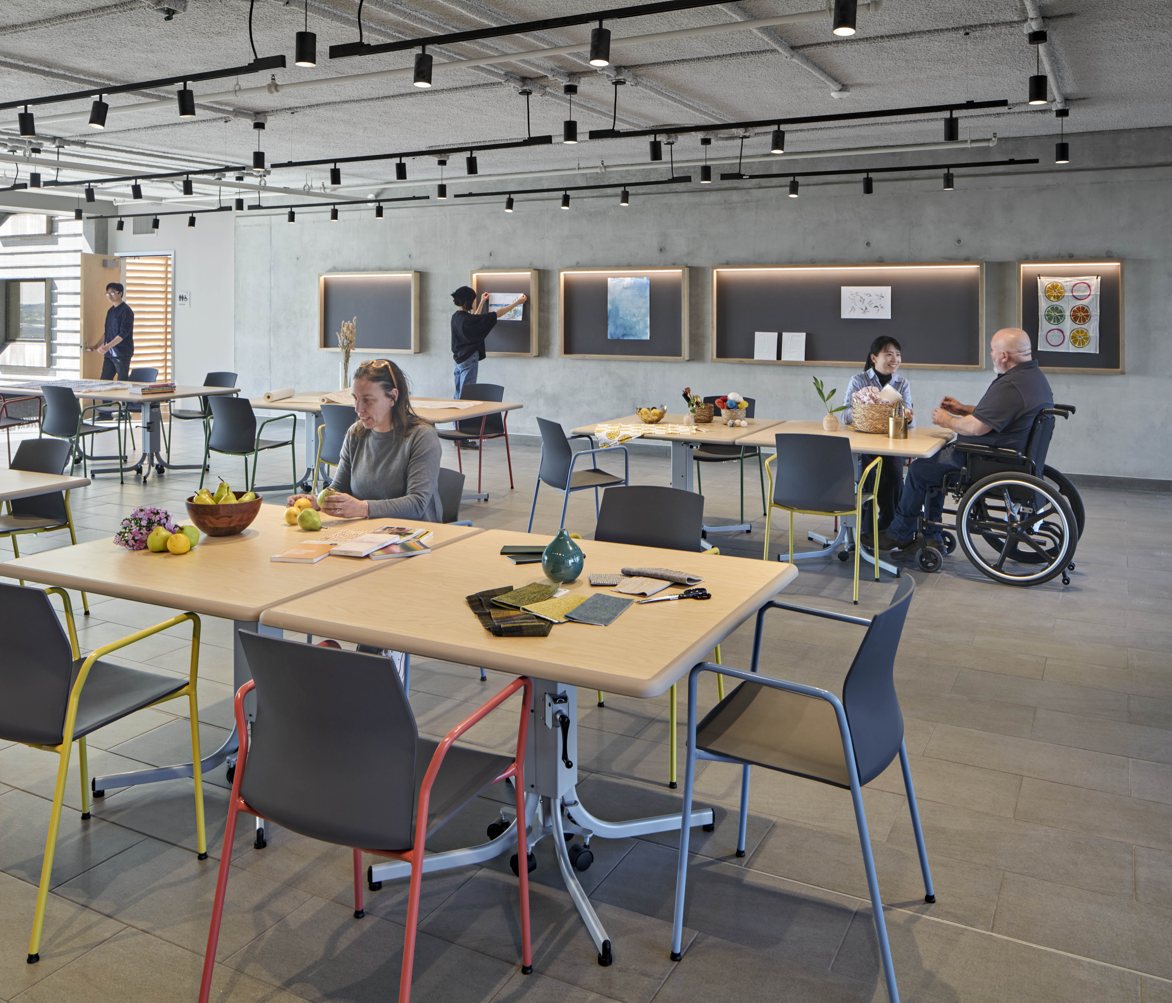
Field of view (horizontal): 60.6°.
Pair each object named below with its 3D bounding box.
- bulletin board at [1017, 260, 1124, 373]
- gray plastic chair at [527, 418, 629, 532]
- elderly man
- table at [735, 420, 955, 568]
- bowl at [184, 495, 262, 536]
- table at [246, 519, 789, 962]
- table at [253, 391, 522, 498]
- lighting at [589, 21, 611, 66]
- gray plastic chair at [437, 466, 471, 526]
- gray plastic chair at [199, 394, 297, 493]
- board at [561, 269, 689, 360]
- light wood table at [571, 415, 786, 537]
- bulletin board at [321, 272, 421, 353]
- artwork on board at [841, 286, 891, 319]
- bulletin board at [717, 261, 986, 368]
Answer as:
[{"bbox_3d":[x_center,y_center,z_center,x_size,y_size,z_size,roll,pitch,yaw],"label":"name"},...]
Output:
[{"bbox_3d":[4.002,-1.537,8.302,0.770,0.921,0.107,5,10,26],"label":"bulletin board"},{"bbox_3d":[-0.045,-0.071,5.869,0.540,0.830,0.560,-4,11,-23],"label":"gray plastic chair"},{"bbox_3d":[2.181,-0.339,5.774,0.936,1.316,0.566,5,10,27],"label":"elderly man"},{"bbox_3d":[1.579,-0.028,5.974,1.056,0.733,1.056,5,10,26],"label":"table"},{"bbox_3d":[-1.206,0.046,3.325,0.256,0.115,0.256,0,10,0],"label":"bowl"},{"bbox_3d":[-0.092,0.594,2.715,1.067,0.742,1.067,5,11,26],"label":"table"},{"bbox_3d":[-1.687,-0.376,7.749,2.113,0.733,1.056,5,10,26],"label":"table"},{"bbox_3d":[0.050,-1.682,3.680,0.072,0.158,0.072,0,9,0],"label":"lighting"},{"bbox_3d":[-0.708,0.324,3.936,0.536,0.829,0.536,5,10,26],"label":"gray plastic chair"},{"bbox_3d":[-2.468,-0.358,7.329,0.560,0.830,0.540,5,11,25],"label":"gray plastic chair"},{"bbox_3d":[0.361,-1.868,9.973,1.389,0.915,0.100,5,11,27],"label":"board"},{"bbox_3d":[0.610,-0.118,6.333,1.067,0.742,1.067,5,11,27],"label":"light wood table"},{"bbox_3d":[-2.481,-2.158,11.446,1.371,0.915,0.100,5,11,27],"label":"bulletin board"},{"bbox_3d":[2.488,-1.766,8.893,0.435,0.284,0.010,5,11,27],"label":"artwork on board"},{"bbox_3d":[2.325,-1.699,9.164,2.438,0.912,0.107,5,10,26],"label":"bulletin board"}]

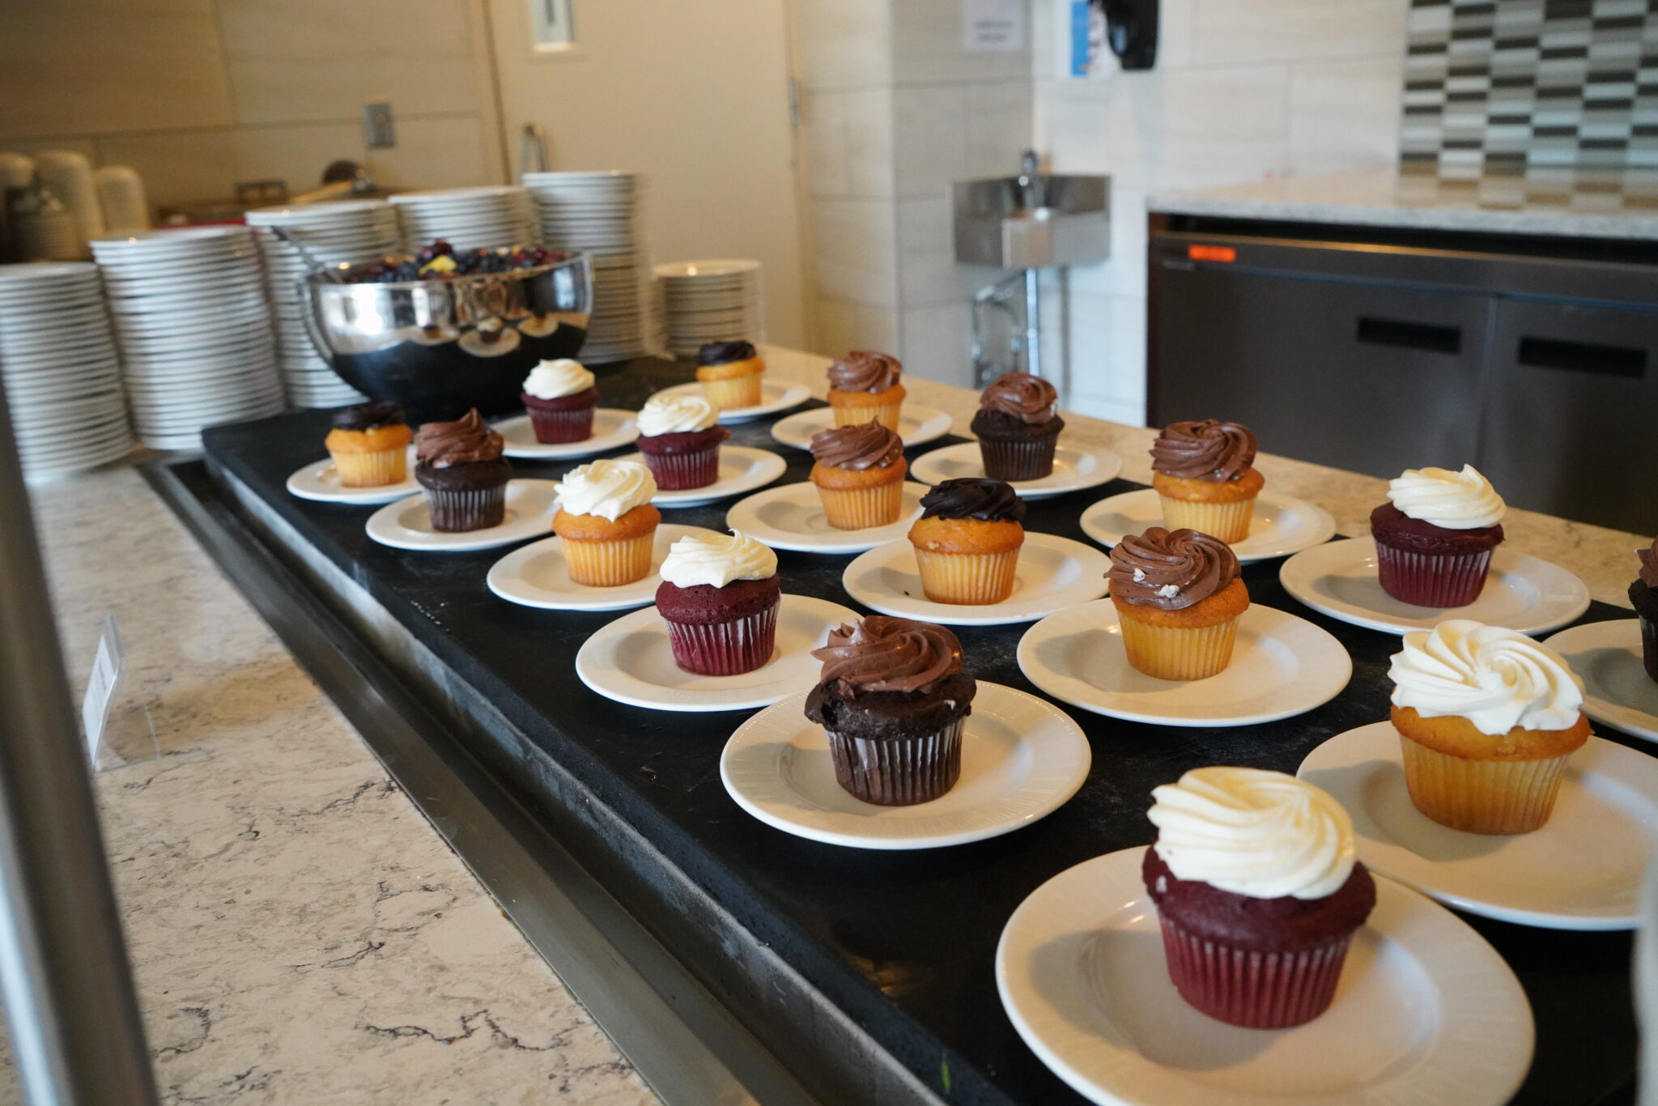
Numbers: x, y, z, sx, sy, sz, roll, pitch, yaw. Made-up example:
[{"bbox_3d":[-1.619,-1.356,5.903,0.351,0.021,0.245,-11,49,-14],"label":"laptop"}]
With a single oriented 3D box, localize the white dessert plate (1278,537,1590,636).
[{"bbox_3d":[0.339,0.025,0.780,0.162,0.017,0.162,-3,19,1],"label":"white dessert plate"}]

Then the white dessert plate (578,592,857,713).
[{"bbox_3d":[-0.055,0.059,0.761,0.166,0.019,0.166,-3,18,1],"label":"white dessert plate"}]

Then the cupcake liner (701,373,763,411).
[{"bbox_3d":[-0.093,-0.162,1.367,0.063,0.031,0.063,-3,18,1],"label":"cupcake liner"}]

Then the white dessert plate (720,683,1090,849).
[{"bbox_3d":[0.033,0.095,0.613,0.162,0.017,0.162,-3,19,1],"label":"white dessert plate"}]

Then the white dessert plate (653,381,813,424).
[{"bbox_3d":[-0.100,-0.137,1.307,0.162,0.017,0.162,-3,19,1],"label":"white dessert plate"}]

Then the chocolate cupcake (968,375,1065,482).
[{"bbox_3d":[0.151,-0.104,1.104,0.075,0.080,0.075,-3,18,0],"label":"chocolate cupcake"}]

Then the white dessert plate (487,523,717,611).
[{"bbox_3d":[-0.139,0.015,0.911,0.166,0.019,0.166,-3,18,0],"label":"white dessert plate"}]

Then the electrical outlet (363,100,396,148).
[{"bbox_3d":[-1.145,-1.088,3.520,0.072,0.116,0.010,-14,21,-31],"label":"electrical outlet"}]

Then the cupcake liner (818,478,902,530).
[{"bbox_3d":[0.023,-0.037,0.942,0.060,0.029,0.060,-3,19,0],"label":"cupcake liner"}]

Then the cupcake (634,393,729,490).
[{"bbox_3d":[-0.119,-0.093,1.129,0.075,0.073,0.075,-3,18,0],"label":"cupcake"}]

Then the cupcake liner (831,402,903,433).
[{"bbox_3d":[0.036,-0.124,1.263,0.065,0.032,0.065,-3,18,0],"label":"cupcake liner"}]

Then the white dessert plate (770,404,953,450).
[{"bbox_3d":[0.029,-0.103,1.219,0.160,0.019,0.160,-3,18,1],"label":"white dessert plate"}]

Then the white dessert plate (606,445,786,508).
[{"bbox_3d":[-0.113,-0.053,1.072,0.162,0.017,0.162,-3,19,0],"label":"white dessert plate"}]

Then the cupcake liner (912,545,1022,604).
[{"bbox_3d":[0.082,0.007,0.813,0.062,0.031,0.062,-3,19,0],"label":"cupcake liner"}]

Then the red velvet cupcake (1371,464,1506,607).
[{"bbox_3d":[0.343,-0.012,0.778,0.070,0.071,0.070,-3,19,0],"label":"red velvet cupcake"}]

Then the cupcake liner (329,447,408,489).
[{"bbox_3d":[-0.383,-0.077,1.159,0.063,0.030,0.063,-14,21,-31],"label":"cupcake liner"}]

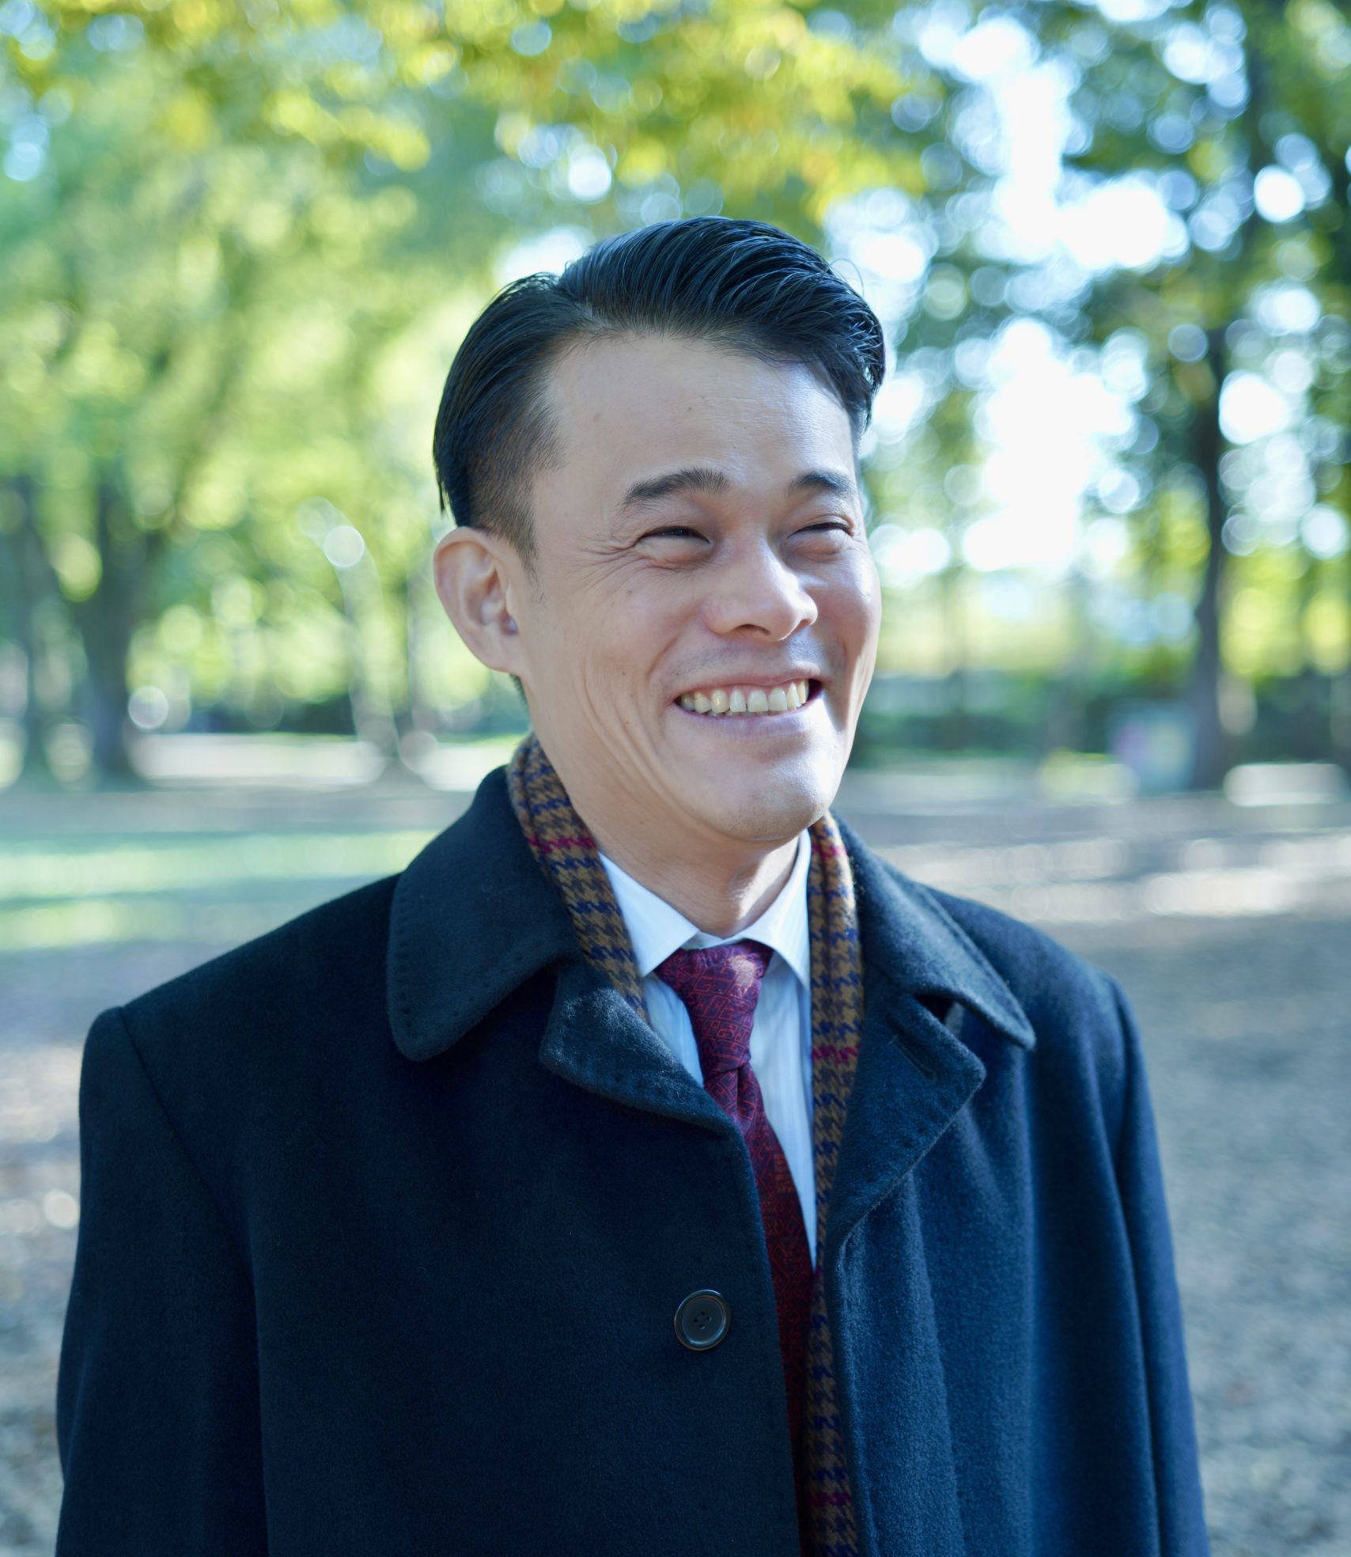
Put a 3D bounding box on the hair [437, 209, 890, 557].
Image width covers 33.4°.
[{"bbox_3d":[-0.007,-0.150,0.975,0.185,0.185,0.215,-5,-1,-28],"label":"hair"}]

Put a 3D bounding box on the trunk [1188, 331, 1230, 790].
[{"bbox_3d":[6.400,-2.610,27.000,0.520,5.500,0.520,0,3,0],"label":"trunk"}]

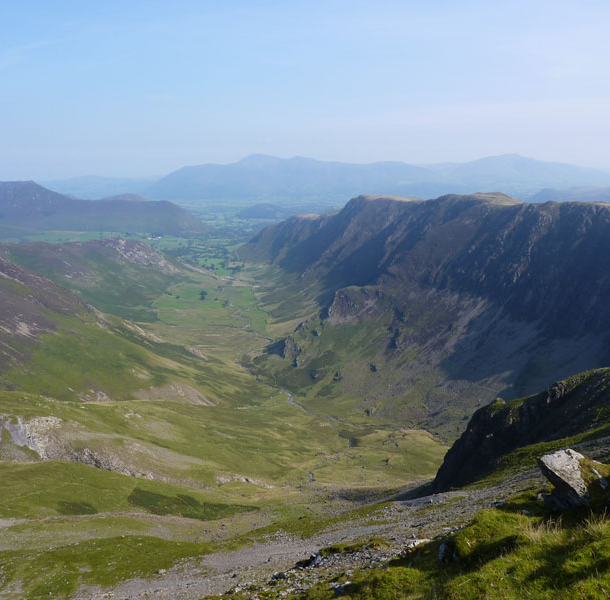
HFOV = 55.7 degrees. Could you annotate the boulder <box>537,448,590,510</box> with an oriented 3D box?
[{"bbox_3d":[4.116,2.858,9.200,0.780,0.720,0.750,6,15,26],"label":"boulder"}]

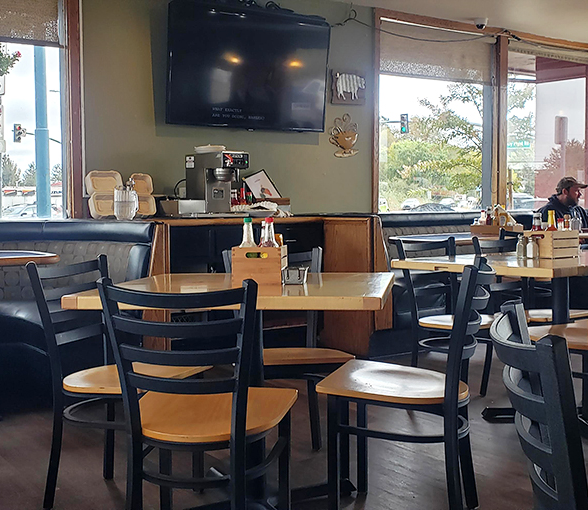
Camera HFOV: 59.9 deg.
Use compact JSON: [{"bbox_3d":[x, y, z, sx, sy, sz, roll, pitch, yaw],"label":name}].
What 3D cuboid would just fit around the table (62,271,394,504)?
[{"bbox_3d":[-0.144,0.468,1.683,0.920,0.757,0.610,0,4,14],"label":"table"}]

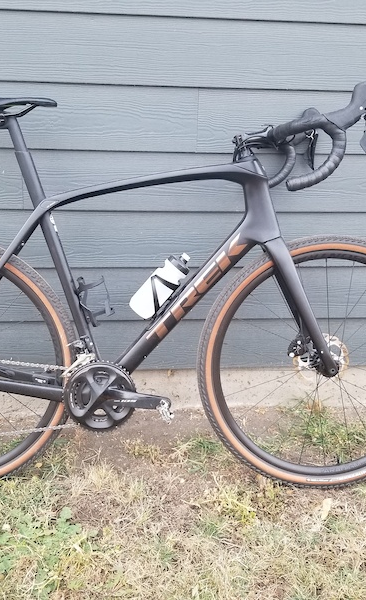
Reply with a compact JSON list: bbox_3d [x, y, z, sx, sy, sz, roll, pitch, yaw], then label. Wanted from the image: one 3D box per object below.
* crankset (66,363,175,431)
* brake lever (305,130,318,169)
[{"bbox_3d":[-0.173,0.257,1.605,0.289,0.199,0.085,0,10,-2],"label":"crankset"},{"bbox_3d":[0.378,-0.446,1.769,0.040,0.135,0.030,0,9,-5],"label":"brake lever"}]

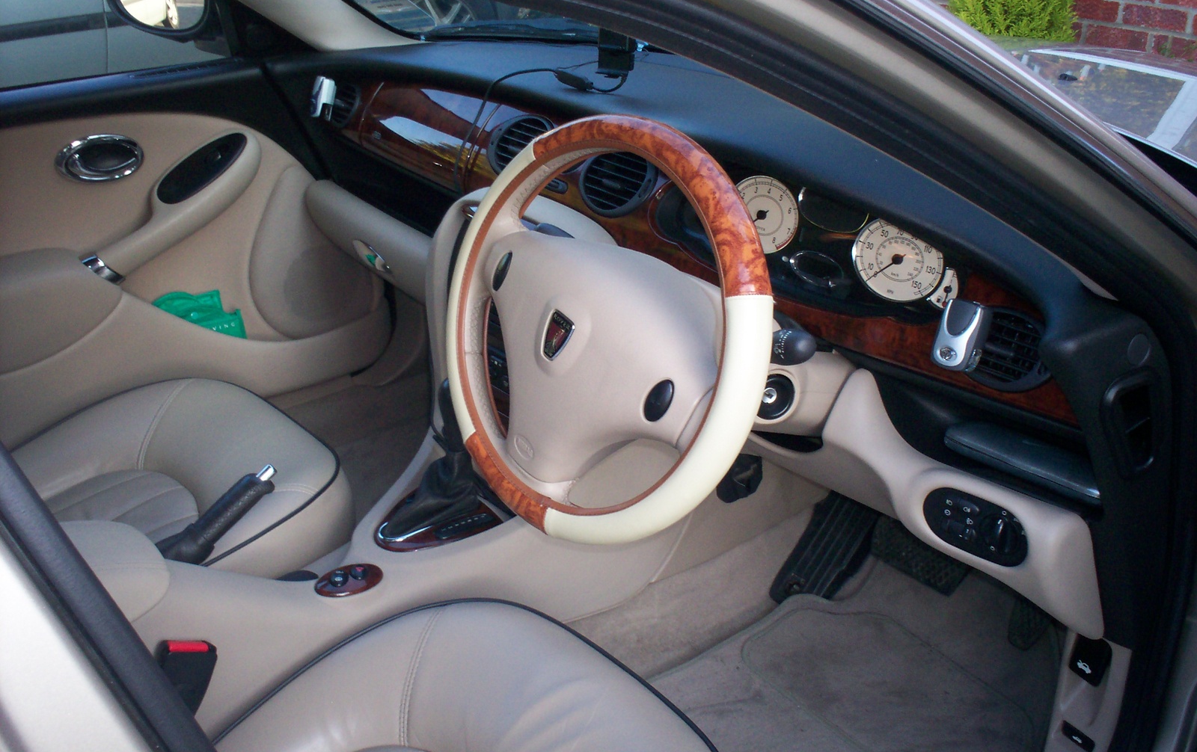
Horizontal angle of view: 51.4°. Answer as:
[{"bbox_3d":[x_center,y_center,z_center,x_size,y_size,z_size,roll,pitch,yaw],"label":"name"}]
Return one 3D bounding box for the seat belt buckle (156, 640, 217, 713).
[{"bbox_3d":[-0.427,0.320,1.288,0.055,0.090,0.029,14,10,-45],"label":"seat belt buckle"}]

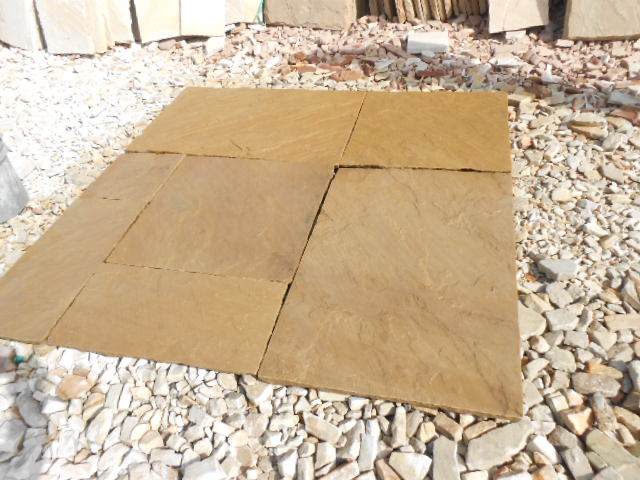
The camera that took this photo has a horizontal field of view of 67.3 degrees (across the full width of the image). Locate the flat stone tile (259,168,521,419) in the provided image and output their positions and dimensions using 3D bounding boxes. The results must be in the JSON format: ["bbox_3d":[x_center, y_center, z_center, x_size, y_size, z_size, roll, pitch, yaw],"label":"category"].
[{"bbox_3d":[0.247,0.059,1.386,0.591,0.021,0.873,4,44,16],"label":"flat stone tile"}]

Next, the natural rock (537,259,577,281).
[{"bbox_3d":[0.643,0.080,1.304,0.090,0.034,0.056,5,44,15],"label":"natural rock"}]

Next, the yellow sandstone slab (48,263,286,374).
[{"bbox_3d":[-0.407,0.207,1.335,0.597,0.021,0.295,5,45,12],"label":"yellow sandstone slab"}]

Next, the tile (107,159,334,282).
[{"bbox_3d":[-0.310,-0.096,1.641,0.601,0.021,0.588,5,45,14],"label":"tile"}]

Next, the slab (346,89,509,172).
[{"bbox_3d":[0.425,-0.436,1.890,0.597,0.021,0.579,5,44,15],"label":"slab"}]

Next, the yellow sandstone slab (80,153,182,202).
[{"bbox_3d":[-0.705,-0.241,1.860,0.289,0.021,0.301,4,44,15],"label":"yellow sandstone slab"}]

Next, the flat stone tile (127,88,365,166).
[{"bbox_3d":[-0.293,-0.506,2.082,0.892,0.021,0.585,6,44,14],"label":"flat stone tile"}]

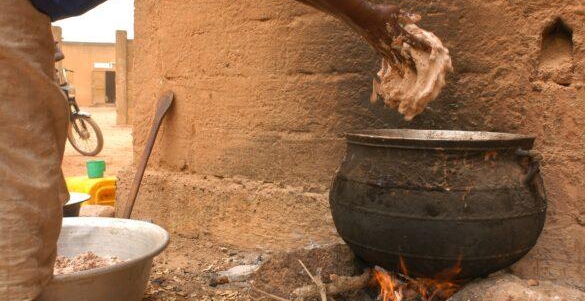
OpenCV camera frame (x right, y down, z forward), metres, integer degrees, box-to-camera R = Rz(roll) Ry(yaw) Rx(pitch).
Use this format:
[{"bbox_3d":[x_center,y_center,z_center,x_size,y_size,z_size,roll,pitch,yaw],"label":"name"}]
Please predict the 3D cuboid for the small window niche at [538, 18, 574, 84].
[{"bbox_3d":[0.825,-0.297,1.520,0.100,0.205,0.100,5,7,32],"label":"small window niche"}]

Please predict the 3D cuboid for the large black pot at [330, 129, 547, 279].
[{"bbox_3d":[0.366,0.135,1.300,0.540,0.360,0.540,1,6,0],"label":"large black pot"}]

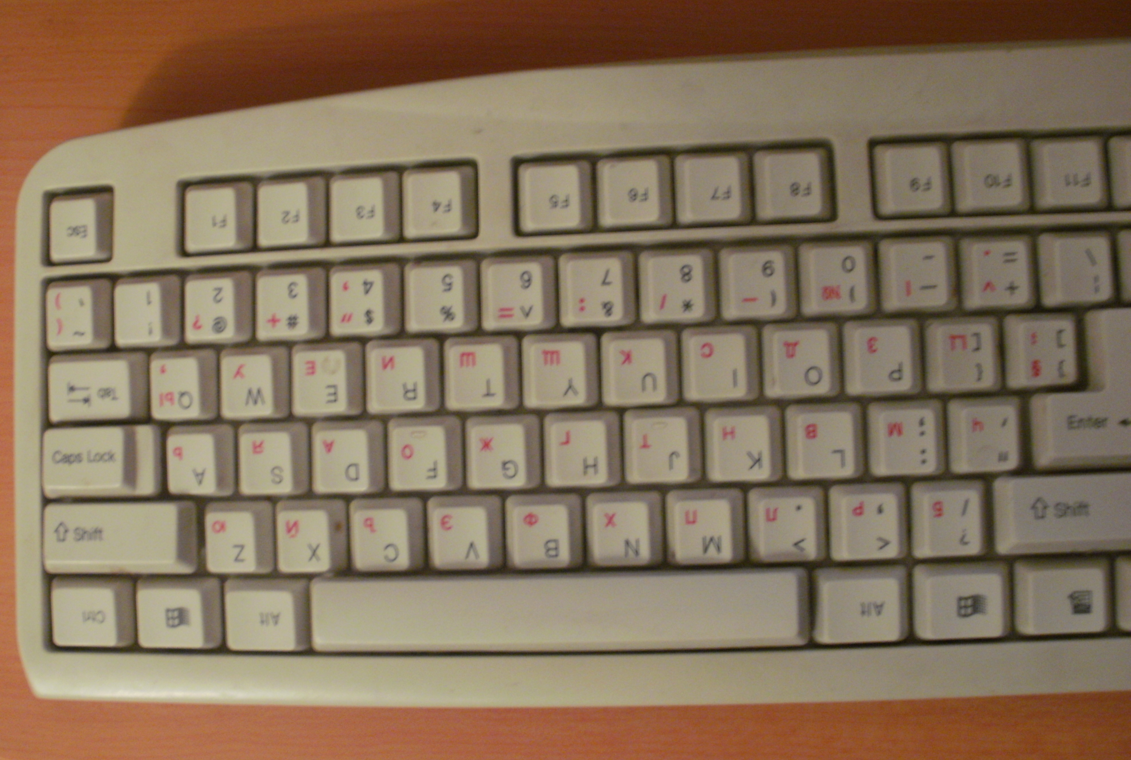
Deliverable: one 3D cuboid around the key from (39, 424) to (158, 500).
[{"bbox_3d":[-0.116,0.020,0.356,0.031,0.008,0.018,-2,85,7],"label":"key"}]

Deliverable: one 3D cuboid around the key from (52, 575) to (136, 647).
[{"bbox_3d":[-0.118,0.058,0.355,0.022,0.008,0.018,-2,85,7],"label":"key"}]

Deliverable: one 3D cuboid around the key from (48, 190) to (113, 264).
[{"bbox_3d":[-0.124,-0.039,0.364,0.017,0.008,0.018,-2,85,7],"label":"key"}]

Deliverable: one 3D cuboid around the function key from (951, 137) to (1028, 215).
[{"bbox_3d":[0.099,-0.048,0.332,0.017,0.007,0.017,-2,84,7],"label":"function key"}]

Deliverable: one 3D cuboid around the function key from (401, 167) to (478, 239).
[{"bbox_3d":[-0.031,-0.043,0.347,0.018,0.007,0.018,-2,86,7],"label":"function key"}]

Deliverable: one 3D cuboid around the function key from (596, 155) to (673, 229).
[{"bbox_3d":[0.016,-0.045,0.342,0.018,0.007,0.018,-2,86,7],"label":"function key"}]

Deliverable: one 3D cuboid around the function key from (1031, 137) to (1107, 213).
[{"bbox_3d":[0.118,-0.049,0.336,0.017,0.008,0.018,-2,85,7],"label":"function key"}]

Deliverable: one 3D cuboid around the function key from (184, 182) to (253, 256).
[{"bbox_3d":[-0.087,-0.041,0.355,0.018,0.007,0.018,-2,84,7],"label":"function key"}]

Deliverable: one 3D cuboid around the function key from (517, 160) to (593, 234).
[{"bbox_3d":[-0.003,-0.045,0.344,0.018,0.007,0.018,-2,86,7],"label":"function key"}]

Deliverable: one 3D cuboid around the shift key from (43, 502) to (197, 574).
[{"bbox_3d":[-0.110,0.039,0.351,0.041,0.007,0.018,-2,86,7],"label":"shift key"}]

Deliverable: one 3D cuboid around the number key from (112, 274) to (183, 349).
[{"bbox_3d":[-0.105,-0.017,0.358,0.017,0.008,0.018,-2,85,7],"label":"number key"}]

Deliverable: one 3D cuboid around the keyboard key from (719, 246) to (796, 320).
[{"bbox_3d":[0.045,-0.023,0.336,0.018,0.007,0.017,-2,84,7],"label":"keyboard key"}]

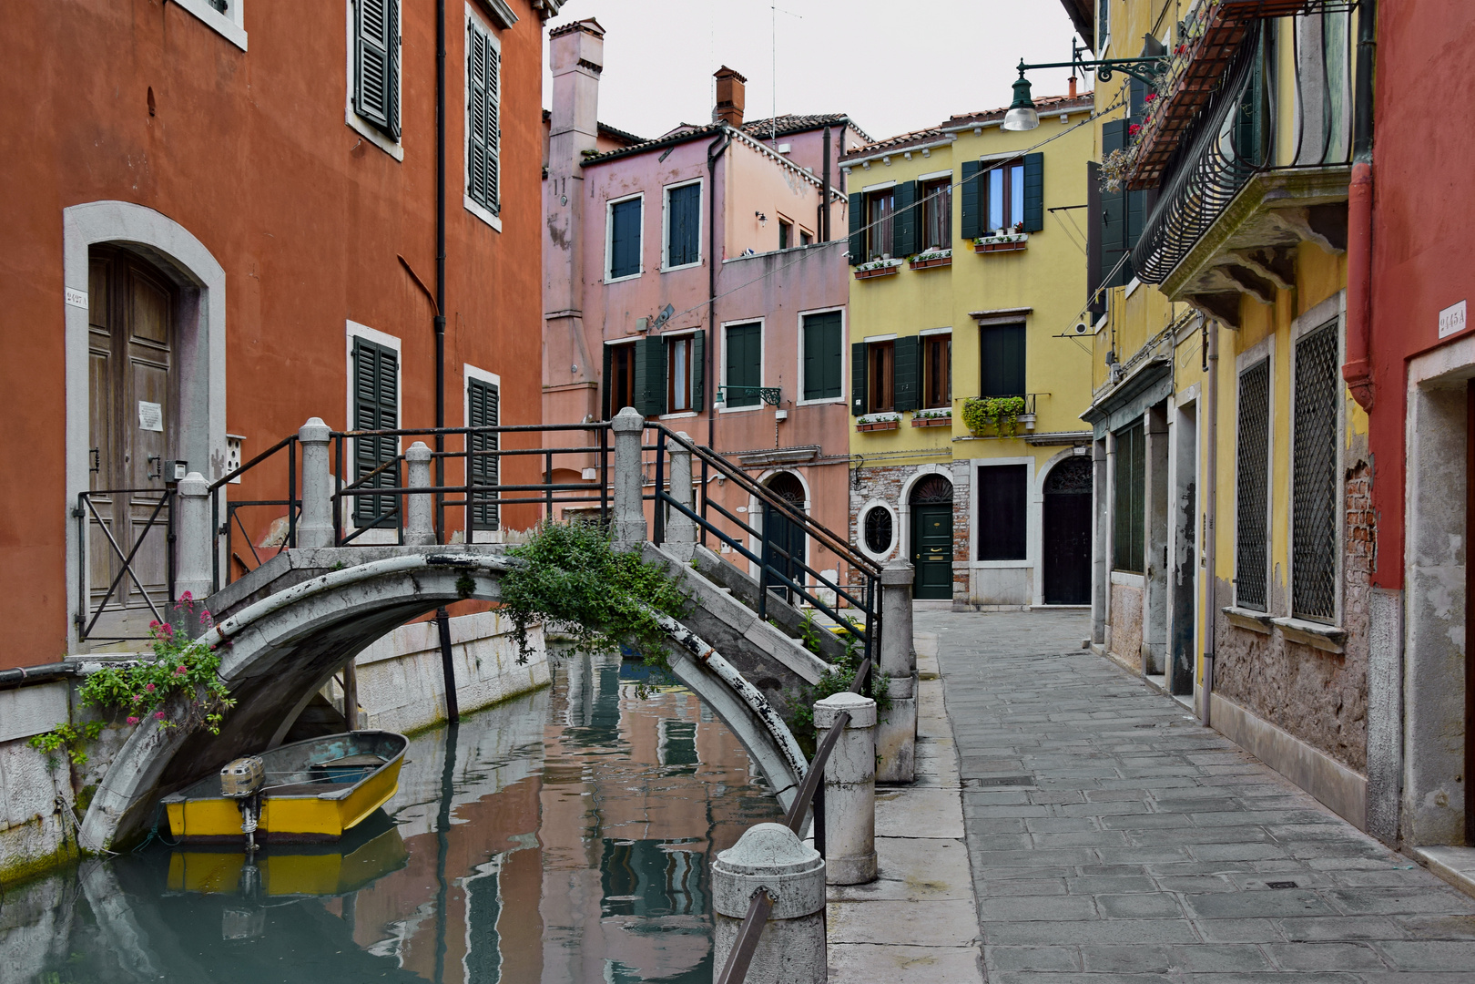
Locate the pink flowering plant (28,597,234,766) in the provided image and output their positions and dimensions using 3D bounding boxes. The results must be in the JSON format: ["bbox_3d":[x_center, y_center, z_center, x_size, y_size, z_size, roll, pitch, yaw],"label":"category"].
[{"bbox_3d":[-4.142,1.296,10.110,1.250,1.130,0.620,0,-1,10],"label":"pink flowering plant"}]

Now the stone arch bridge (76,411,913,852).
[{"bbox_3d":[-1.609,1.037,11.219,5.980,3.130,2.400,0,-1,10],"label":"stone arch bridge"}]

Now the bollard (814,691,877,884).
[{"bbox_3d":[0.500,1.352,6.800,0.290,0.860,0.290,0,-1,8],"label":"bollard"}]

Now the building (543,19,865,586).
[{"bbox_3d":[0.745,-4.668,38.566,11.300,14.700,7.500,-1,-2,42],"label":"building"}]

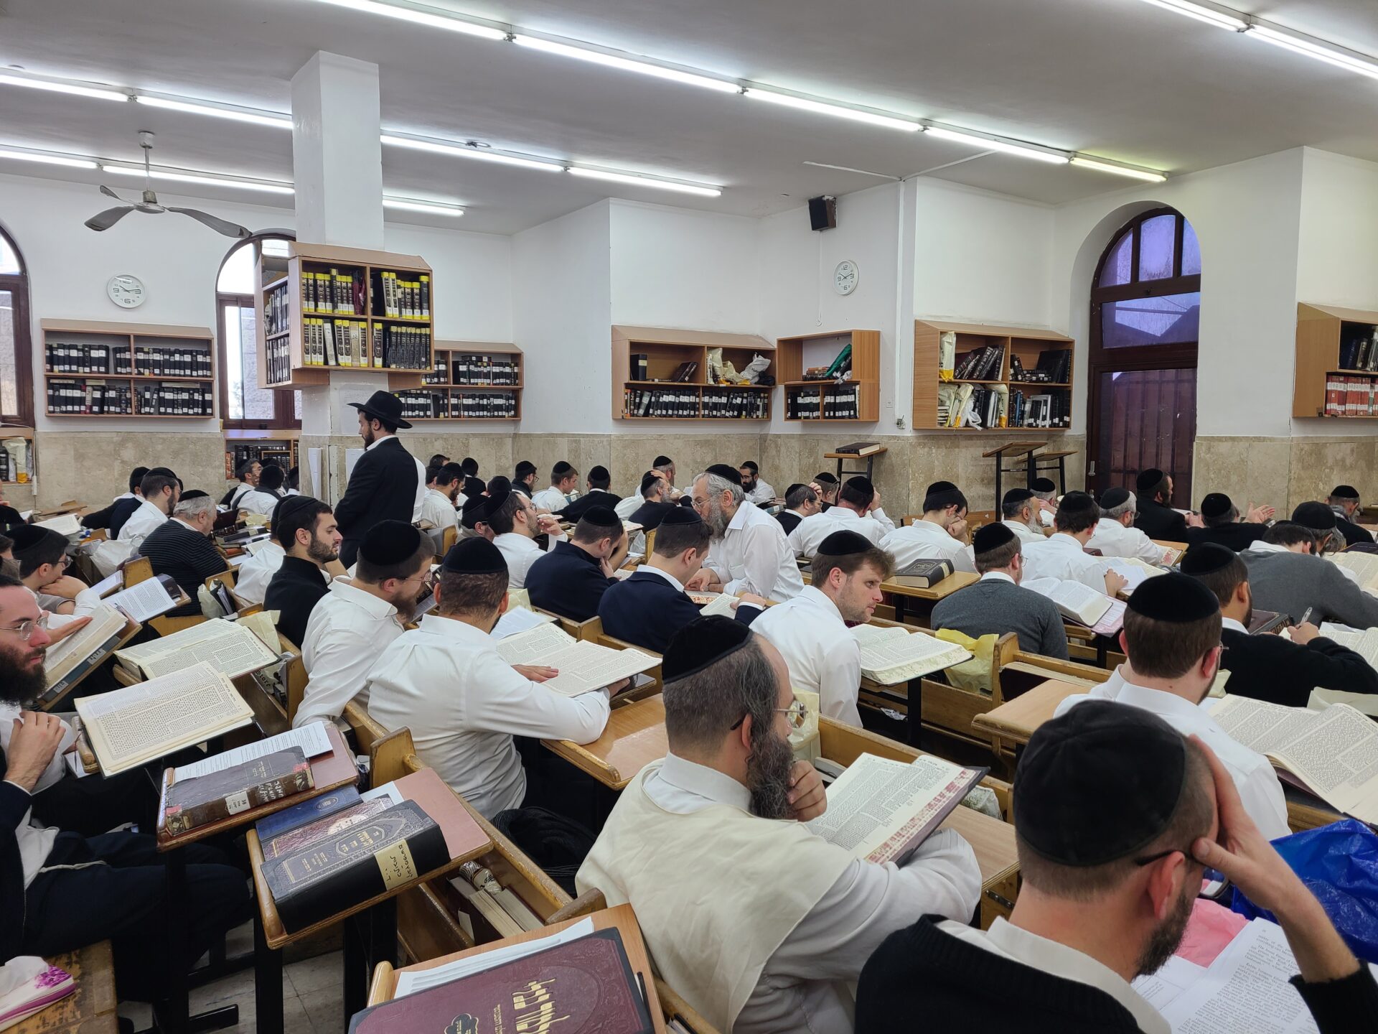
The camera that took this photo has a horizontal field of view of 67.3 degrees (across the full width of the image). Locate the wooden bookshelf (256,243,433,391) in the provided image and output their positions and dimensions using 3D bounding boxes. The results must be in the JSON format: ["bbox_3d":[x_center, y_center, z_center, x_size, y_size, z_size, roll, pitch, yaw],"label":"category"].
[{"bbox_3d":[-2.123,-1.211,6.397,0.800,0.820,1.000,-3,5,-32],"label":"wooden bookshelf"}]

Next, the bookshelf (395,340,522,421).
[{"bbox_3d":[-2.480,-1.410,10.628,1.580,0.830,0.290,-3,5,-32],"label":"bookshelf"}]

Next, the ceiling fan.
[{"bbox_3d":[-3.885,-2.443,7.433,1.200,0.610,1.270,2,4,25],"label":"ceiling fan"}]

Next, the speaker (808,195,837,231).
[{"bbox_3d":[1.204,-2.733,9.333,0.190,0.300,0.200,-19,16,-40],"label":"speaker"}]

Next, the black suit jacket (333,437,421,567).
[{"bbox_3d":[-1.686,-0.044,5.600,0.340,0.780,0.480,2,5,22],"label":"black suit jacket"}]

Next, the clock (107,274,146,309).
[{"bbox_3d":[-5.209,-2.088,9.584,0.320,0.320,0.045,-3,5,-32],"label":"clock"}]

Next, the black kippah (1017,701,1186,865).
[{"bbox_3d":[0.405,0.255,1.038,0.178,0.090,0.178,-40,22,-21],"label":"black kippah"}]

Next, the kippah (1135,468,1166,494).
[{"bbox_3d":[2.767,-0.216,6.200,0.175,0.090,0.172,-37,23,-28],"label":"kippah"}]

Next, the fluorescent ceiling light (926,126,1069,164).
[{"bbox_3d":[2.280,-2.733,7.556,1.530,0.090,0.080,-3,6,-32],"label":"fluorescent ceiling light"}]

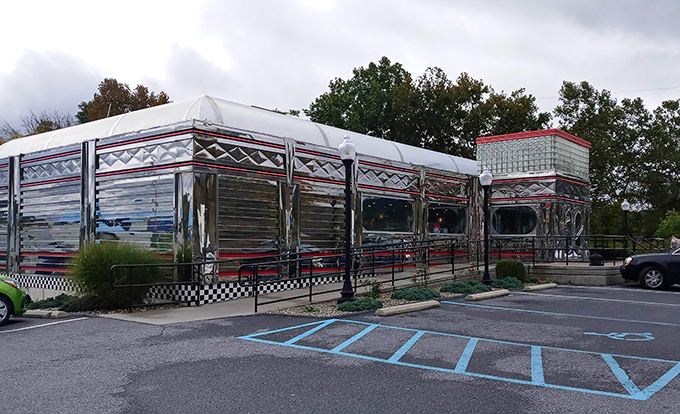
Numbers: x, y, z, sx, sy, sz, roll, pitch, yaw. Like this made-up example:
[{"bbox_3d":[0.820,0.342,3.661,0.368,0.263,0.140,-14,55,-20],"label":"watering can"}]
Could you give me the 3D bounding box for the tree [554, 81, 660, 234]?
[{"bbox_3d":[19.500,-3.100,40.000,7.700,12.200,7.200,-2,-4,26],"label":"tree"}]

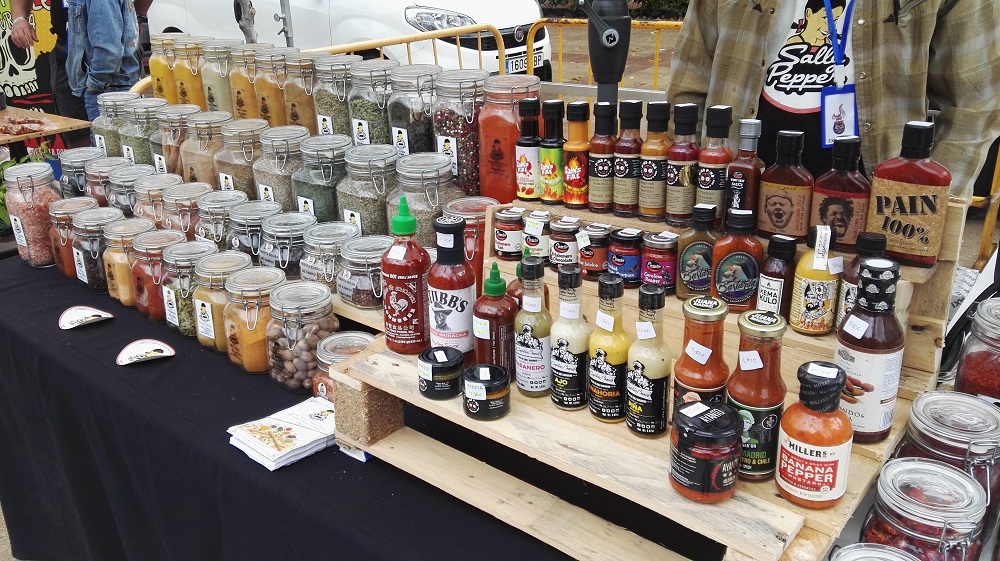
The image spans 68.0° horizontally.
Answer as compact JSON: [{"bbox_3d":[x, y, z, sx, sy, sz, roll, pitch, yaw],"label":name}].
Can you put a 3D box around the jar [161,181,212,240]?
[{"bbox_3d":[-0.616,-0.120,1.486,0.101,0.110,0.106,0,22,0],"label":"jar"}]

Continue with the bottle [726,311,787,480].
[{"bbox_3d":[0.258,0.114,0.743,0.054,0.167,0.054,12,23,34],"label":"bottle"}]

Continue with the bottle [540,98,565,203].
[{"bbox_3d":[0.089,-0.216,1.256,0.043,0.171,0.043,-1,17,0],"label":"bottle"}]

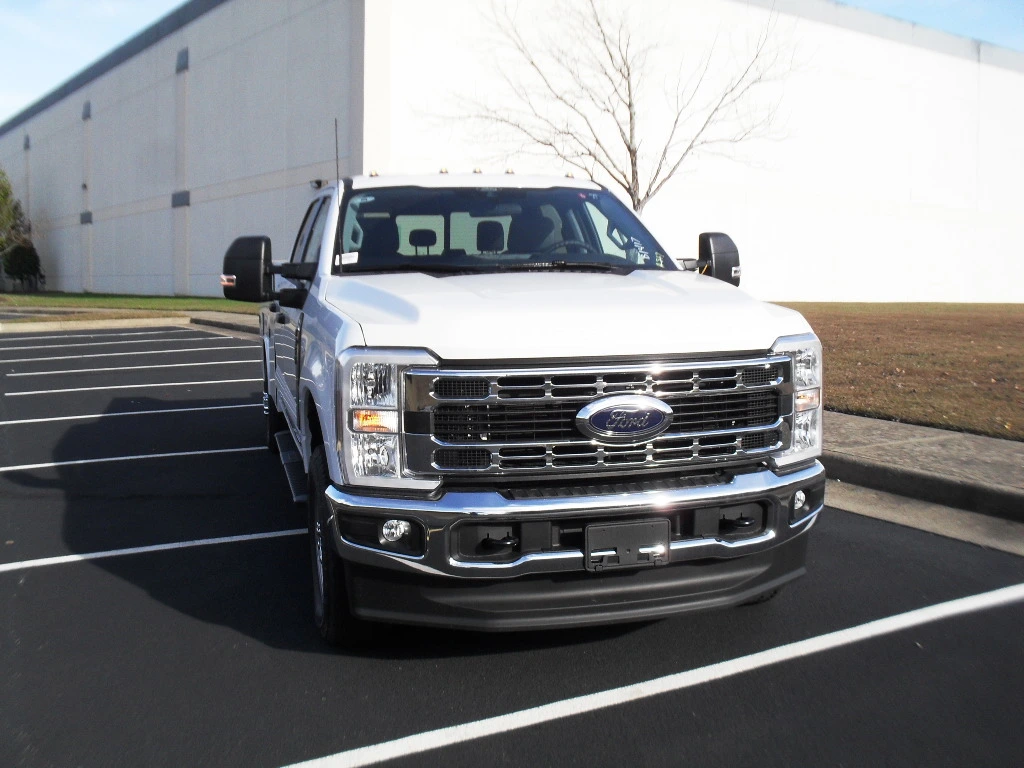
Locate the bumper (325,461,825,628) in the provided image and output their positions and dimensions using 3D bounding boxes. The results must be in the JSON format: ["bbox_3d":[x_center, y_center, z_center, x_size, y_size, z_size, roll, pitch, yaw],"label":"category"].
[{"bbox_3d":[0.347,0.575,3.801,1.970,0.520,0.455,-2,9,-15],"label":"bumper"}]

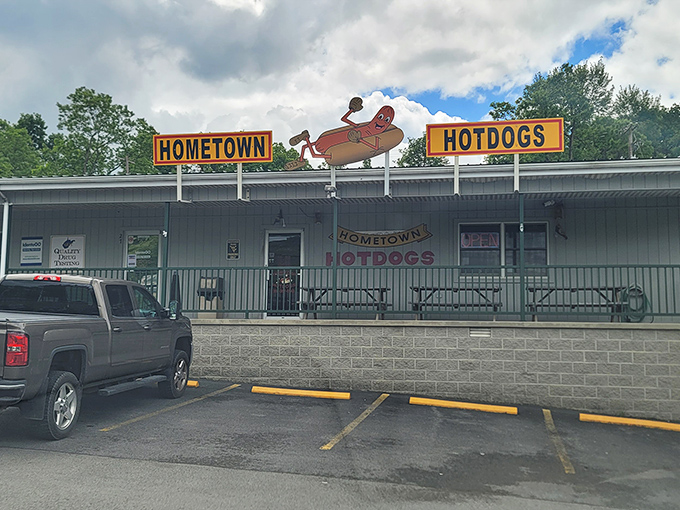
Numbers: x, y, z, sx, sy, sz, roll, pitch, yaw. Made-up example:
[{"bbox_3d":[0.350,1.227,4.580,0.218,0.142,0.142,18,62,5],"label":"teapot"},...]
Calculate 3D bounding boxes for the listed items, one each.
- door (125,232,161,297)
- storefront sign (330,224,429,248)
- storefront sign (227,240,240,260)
[{"bbox_3d":[-4.707,0.470,11.671,0.910,2.070,0.080,0,-4,7],"label":"door"},{"bbox_3d":[0.922,-0.426,10.985,2.316,0.538,0.050,0,-4,7],"label":"storefront sign"},{"bbox_3d":[-2.467,-0.108,11.407,0.312,0.464,0.030,0,-4,7],"label":"storefront sign"}]

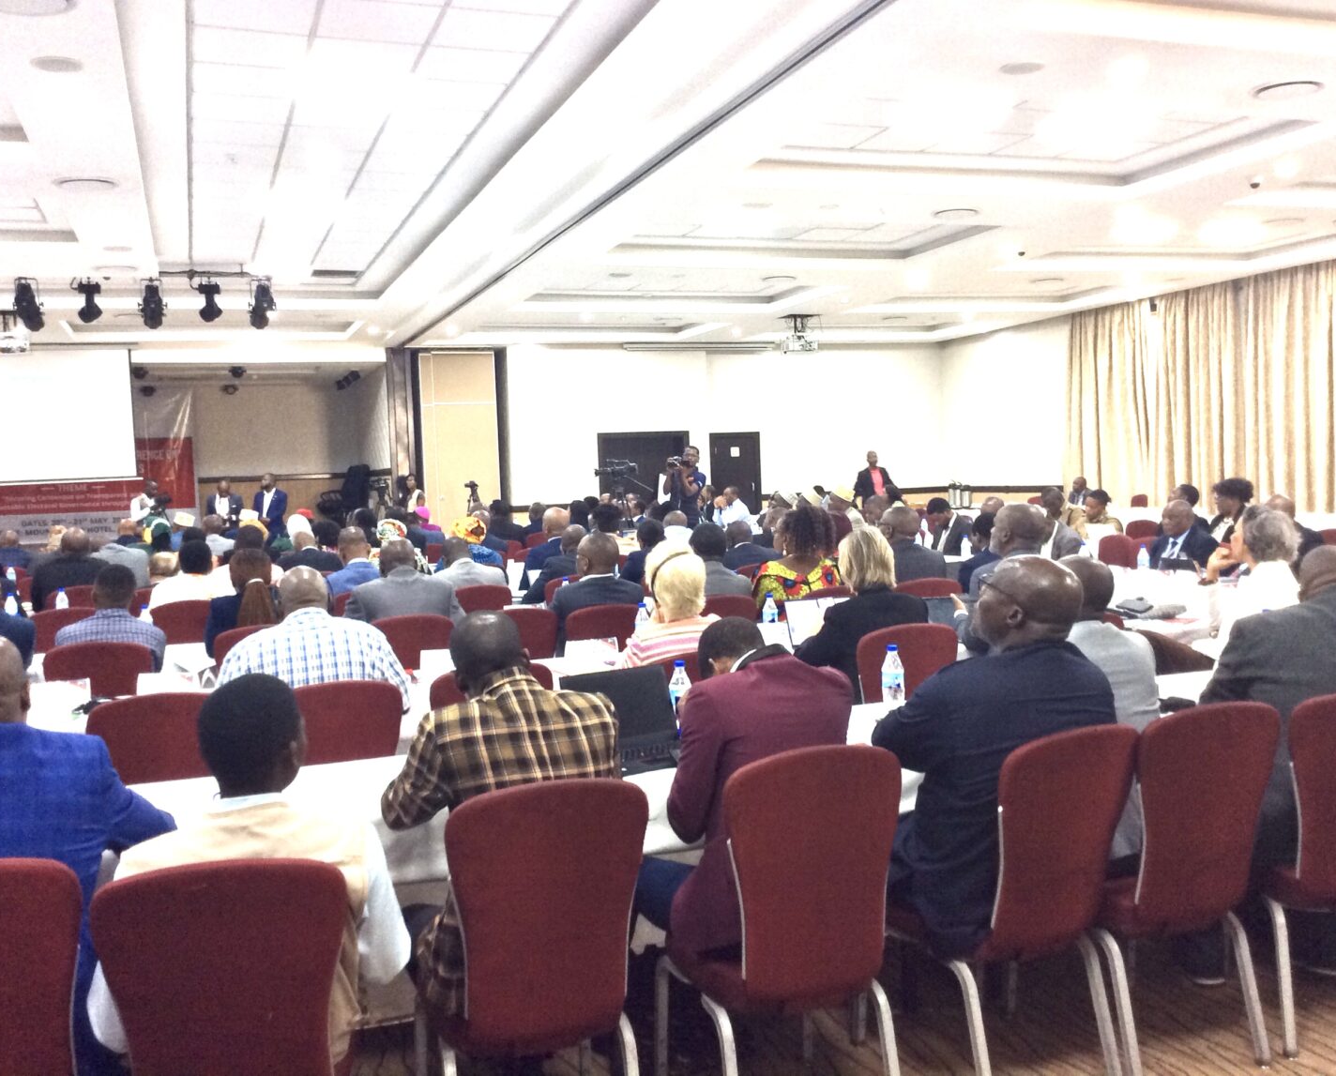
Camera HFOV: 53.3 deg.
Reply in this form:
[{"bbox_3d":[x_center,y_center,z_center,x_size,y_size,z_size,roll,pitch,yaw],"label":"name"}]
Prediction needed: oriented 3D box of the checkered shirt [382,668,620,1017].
[{"bbox_3d":[-0.385,0.670,3.158,0.570,0.740,0.500,-3,3,-20],"label":"checkered shirt"}]

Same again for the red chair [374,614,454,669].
[{"bbox_3d":[-1.363,0.843,7.031,0.460,0.930,0.570,-3,3,-20],"label":"red chair"}]

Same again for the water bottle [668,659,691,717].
[{"bbox_3d":[0.042,0.518,4.351,0.069,0.228,0.069,-3,3,-20],"label":"water bottle"}]

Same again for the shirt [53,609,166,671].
[{"bbox_3d":[-2.600,0.618,6.235,0.500,0.620,0.380,-3,3,-20],"label":"shirt"}]

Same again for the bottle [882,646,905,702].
[{"bbox_3d":[0.736,0.451,4.357,0.070,0.220,0.070,-2,3,0],"label":"bottle"}]

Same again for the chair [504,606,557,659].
[{"bbox_3d":[-0.855,0.798,6.951,0.470,0.920,0.580,-3,3,-20],"label":"chair"}]

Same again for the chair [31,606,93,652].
[{"bbox_3d":[-3.584,0.868,8.057,0.460,0.930,0.570,-3,3,-20],"label":"chair"}]

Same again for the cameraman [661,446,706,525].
[{"bbox_3d":[0.182,0.041,13.000,0.520,1.800,0.480,0,3,37],"label":"cameraman"}]

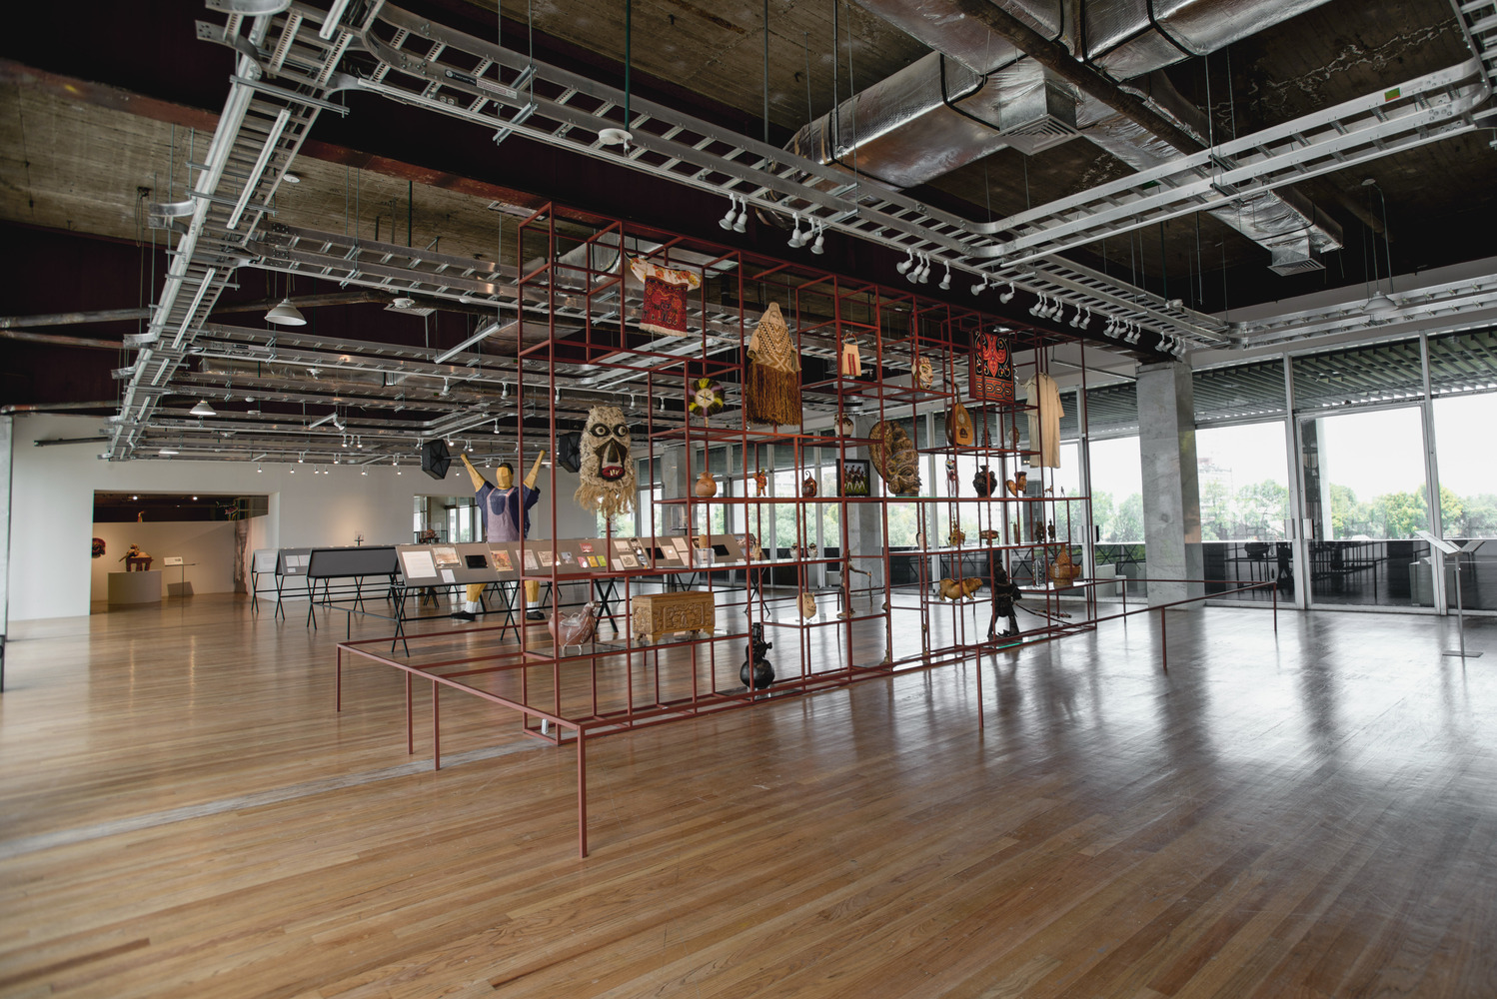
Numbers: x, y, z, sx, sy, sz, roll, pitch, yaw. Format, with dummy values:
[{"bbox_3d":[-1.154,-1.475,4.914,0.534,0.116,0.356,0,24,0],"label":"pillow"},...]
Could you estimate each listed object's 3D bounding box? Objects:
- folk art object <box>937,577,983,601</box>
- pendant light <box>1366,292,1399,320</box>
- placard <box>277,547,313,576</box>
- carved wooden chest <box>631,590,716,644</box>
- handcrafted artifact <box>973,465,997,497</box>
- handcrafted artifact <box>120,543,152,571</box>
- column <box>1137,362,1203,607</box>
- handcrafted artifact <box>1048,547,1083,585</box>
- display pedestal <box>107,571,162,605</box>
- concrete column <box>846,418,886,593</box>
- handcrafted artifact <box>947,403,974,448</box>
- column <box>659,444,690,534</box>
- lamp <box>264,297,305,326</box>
[{"bbox_3d":[2.462,1.050,8.188,0.470,0.270,0.230,-2,-2,5],"label":"folk art object"},{"bbox_3d":[7.063,-2.197,7.904,0.320,0.215,0.320,-4,-3,42],"label":"pendant light"},{"bbox_3d":[-9.278,1.280,14.457,0.620,0.600,0.060,0,-36,-37],"label":"placard"},{"bbox_3d":[-0.649,0.990,5.955,0.547,0.365,0.343,0,-3,-34],"label":"carved wooden chest"},{"bbox_3d":[2.892,-0.207,8.613,0.280,0.400,0.280,-2,-2,19],"label":"handcrafted artifact"},{"bbox_3d":[-15.764,1.499,18.189,0.550,0.700,0.420,-3,-3,28],"label":"handcrafted artifact"},{"bbox_3d":[7.050,-0.222,11.821,0.620,4.030,0.620,0,-3,-37],"label":"column"},{"bbox_3d":[4.311,0.917,9.636,0.410,0.540,0.410,0,-3,-37],"label":"handcrafted artifact"},{"bbox_3d":[-16.360,2.339,18.870,1.071,0.801,1.071,0,-3,-41],"label":"display pedestal"},{"bbox_3d":[2.539,0.095,15.392,0.800,3.900,0.520,0,-3,-42],"label":"concrete column"},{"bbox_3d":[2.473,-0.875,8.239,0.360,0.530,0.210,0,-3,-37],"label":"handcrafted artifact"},{"bbox_3d":[-2.025,0.482,20.687,0.620,4.030,0.620,0,-3,-37],"label":"column"},{"bbox_3d":[-4.543,-1.852,6.941,0.335,0.210,0.335,0,-3,-33],"label":"lamp"}]

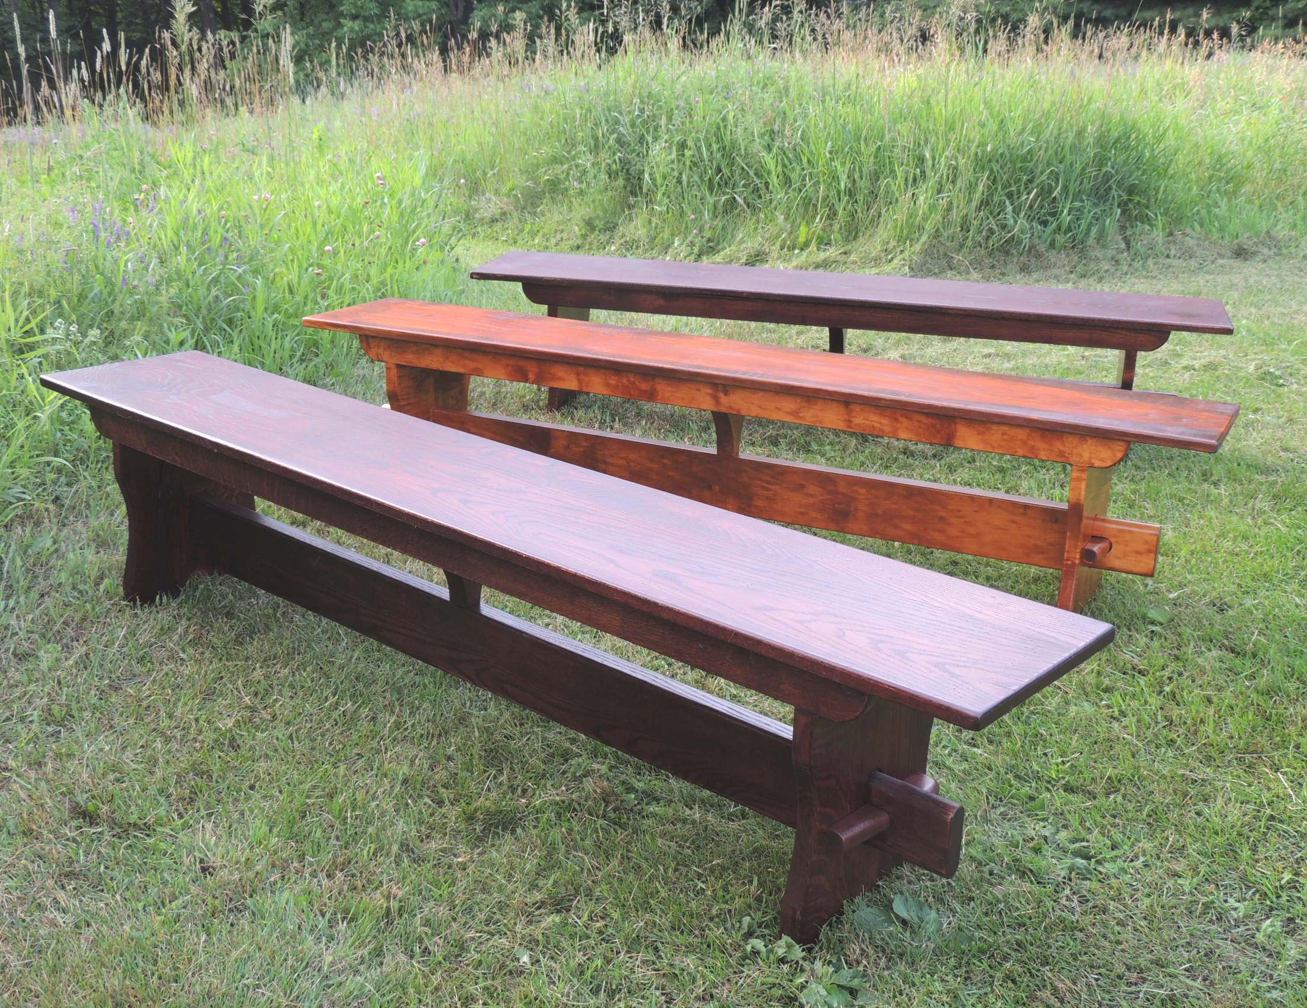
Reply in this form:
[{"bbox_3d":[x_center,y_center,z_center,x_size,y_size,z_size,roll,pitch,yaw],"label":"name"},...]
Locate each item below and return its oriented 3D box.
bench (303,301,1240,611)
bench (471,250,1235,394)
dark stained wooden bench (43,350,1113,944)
[{"bbox_3d":[0.177,-0.130,3.701,2.216,0.443,0.373,10,19,25],"label":"bench"},{"bbox_3d":[0.556,-0.450,4.765,2.231,0.443,0.371,6,20,14],"label":"bench"},{"bbox_3d":[-0.327,0.164,2.750,2.208,0.443,0.372,17,24,38],"label":"dark stained wooden bench"}]

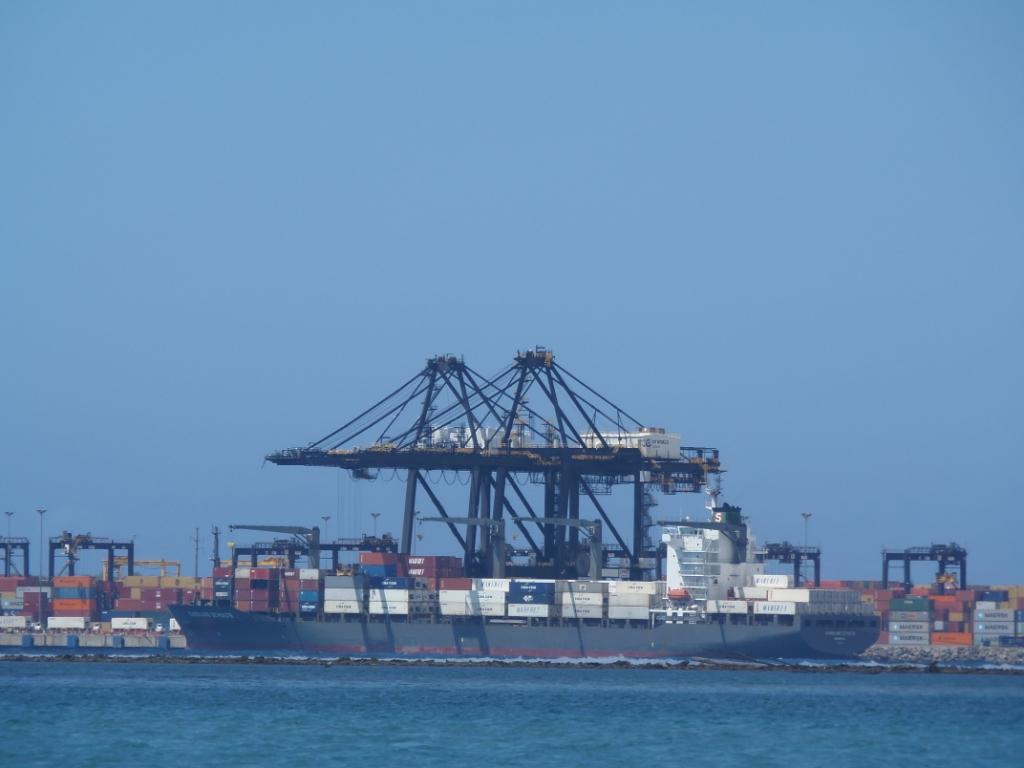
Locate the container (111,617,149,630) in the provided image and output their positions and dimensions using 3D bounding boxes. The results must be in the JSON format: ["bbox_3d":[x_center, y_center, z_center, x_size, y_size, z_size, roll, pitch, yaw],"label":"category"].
[{"bbox_3d":[-97.130,61.190,2902.750,12.190,2.900,2.440,0,-1,38],"label":"container"}]

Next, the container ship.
[{"bbox_3d":[-3.190,45.740,2702.520,206.600,40.000,29.800,0,-1,39],"label":"container ship"}]

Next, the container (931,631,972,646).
[{"bbox_3d":[104.760,60.250,2687.850,12.190,2.900,2.440,0,-1,40],"label":"container"}]

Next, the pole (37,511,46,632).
[{"bbox_3d":[-120.240,47.610,2900.000,2.600,31.000,2.600,1,-1,0],"label":"pole"}]

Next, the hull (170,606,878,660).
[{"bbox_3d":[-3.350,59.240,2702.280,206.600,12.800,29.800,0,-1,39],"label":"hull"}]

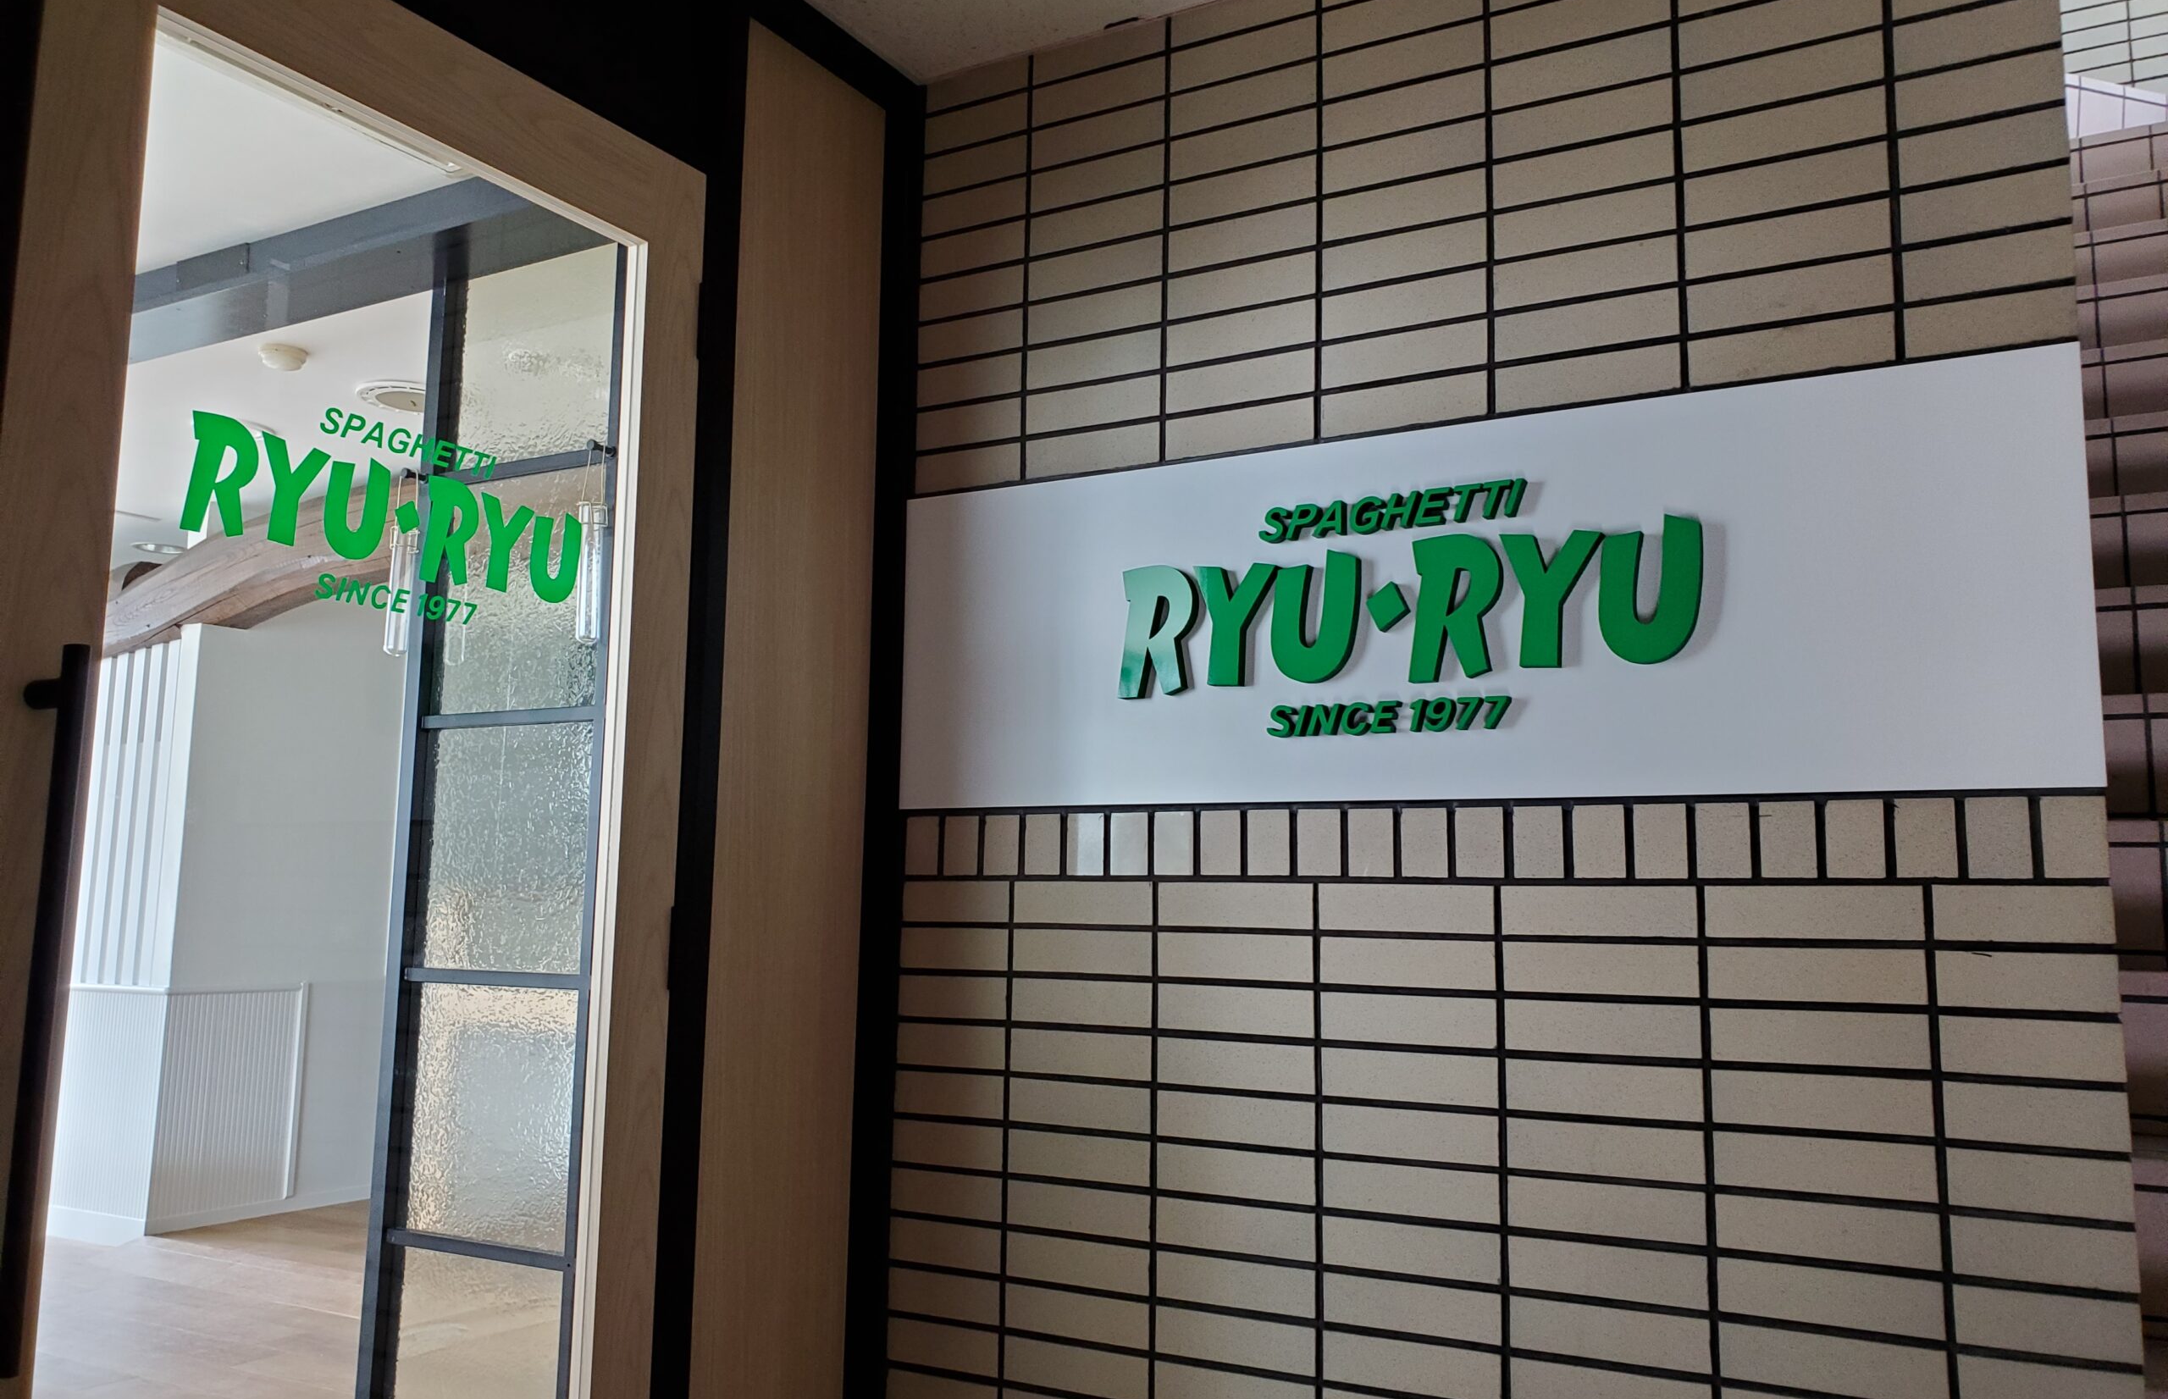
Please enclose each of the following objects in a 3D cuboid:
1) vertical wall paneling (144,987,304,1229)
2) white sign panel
[{"bbox_3d":[-3.180,1.497,6.077,0.030,0.845,0.565,-3,-9,29],"label":"vertical wall paneling"},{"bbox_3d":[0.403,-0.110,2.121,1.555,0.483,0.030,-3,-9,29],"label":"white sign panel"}]

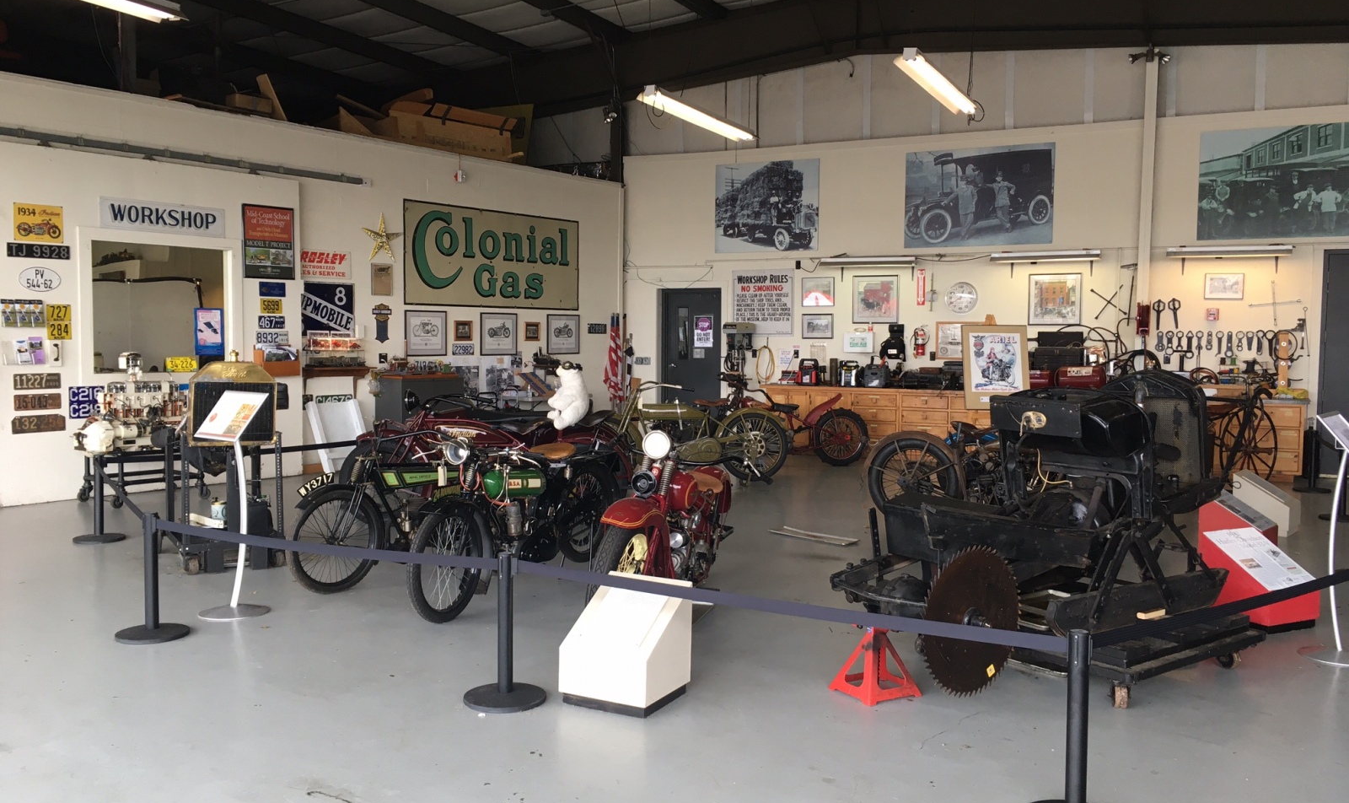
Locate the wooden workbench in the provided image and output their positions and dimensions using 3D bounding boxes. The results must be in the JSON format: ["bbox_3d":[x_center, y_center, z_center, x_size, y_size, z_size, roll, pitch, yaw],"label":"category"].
[{"bbox_3d":[4.041,0.308,13.576,6.232,0.885,0.800,2,4,28],"label":"wooden workbench"}]

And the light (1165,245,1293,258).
[{"bbox_3d":[6.309,-1.696,12.837,1.250,0.110,0.200,2,4,26],"label":"light"}]

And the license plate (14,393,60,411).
[{"bbox_3d":[-5.588,0.007,9.926,0.015,0.138,0.393,3,4,36],"label":"license plate"}]

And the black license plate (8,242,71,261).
[{"bbox_3d":[-5.523,-1.304,9.825,0.015,0.120,0.515,3,4,37],"label":"black license plate"}]

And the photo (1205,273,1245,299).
[{"bbox_3d":[6.070,-1.267,12.473,0.388,0.281,0.030,2,4,27],"label":"photo"}]

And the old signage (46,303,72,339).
[{"bbox_3d":[-5.467,-0.701,10.047,0.015,0.309,0.208,3,4,36],"label":"old signage"}]

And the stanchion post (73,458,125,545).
[{"bbox_3d":[-4.158,0.701,8.140,0.335,0.603,0.335,2,4,28],"label":"stanchion post"}]

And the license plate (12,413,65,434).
[{"bbox_3d":[-5.386,0.189,9.587,0.010,0.144,0.432,3,4,37],"label":"license plate"}]

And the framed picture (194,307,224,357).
[{"bbox_3d":[-4.599,-0.688,11.178,0.020,0.470,0.315,3,4,37],"label":"framed picture"}]

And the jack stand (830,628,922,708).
[{"bbox_3d":[0.846,1.062,4.738,0.260,0.320,0.260,-2,4,-31],"label":"jack stand"}]

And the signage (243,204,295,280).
[{"bbox_3d":[-4.041,-1.578,11.255,0.025,0.714,0.576,3,4,37],"label":"signage"}]

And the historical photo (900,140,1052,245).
[{"bbox_3d":[3.838,-2.574,14.192,1.830,1.220,0.025,2,4,26],"label":"historical photo"}]

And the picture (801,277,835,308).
[{"bbox_3d":[1.926,-1.459,15.095,0.467,0.391,0.030,2,4,28],"label":"picture"}]

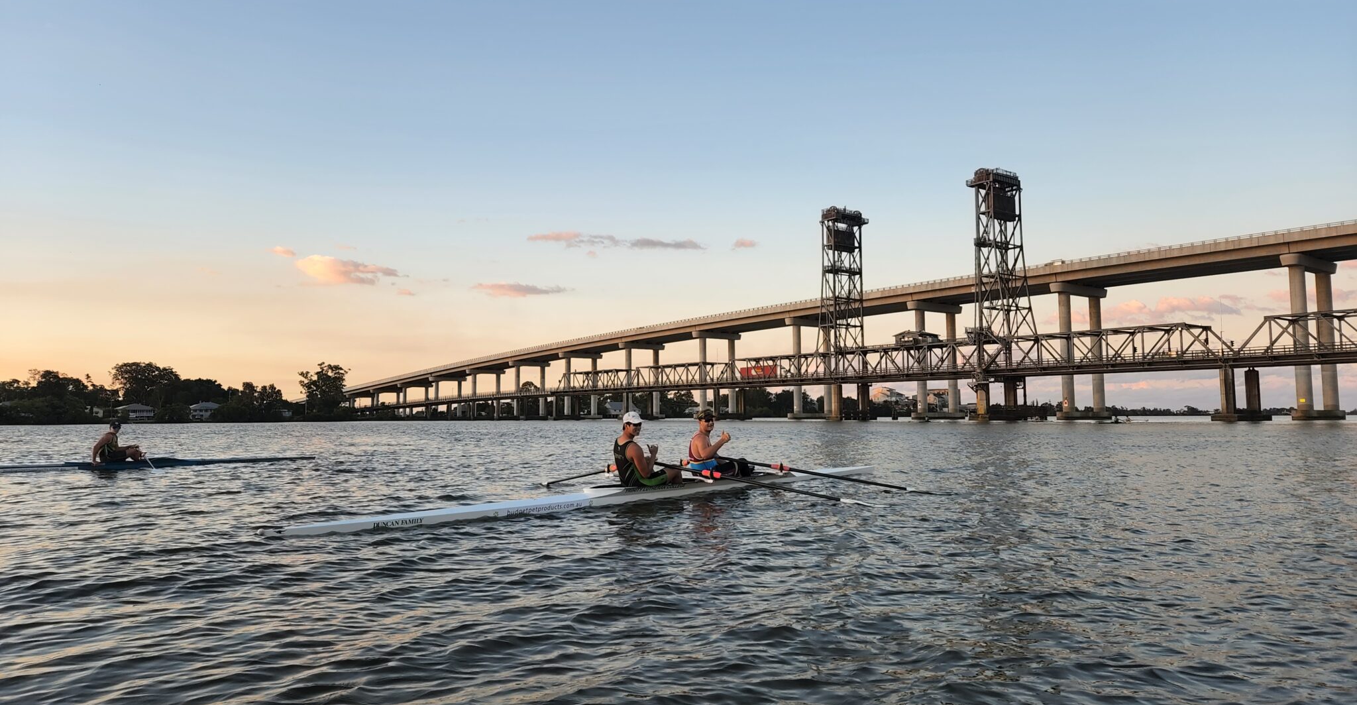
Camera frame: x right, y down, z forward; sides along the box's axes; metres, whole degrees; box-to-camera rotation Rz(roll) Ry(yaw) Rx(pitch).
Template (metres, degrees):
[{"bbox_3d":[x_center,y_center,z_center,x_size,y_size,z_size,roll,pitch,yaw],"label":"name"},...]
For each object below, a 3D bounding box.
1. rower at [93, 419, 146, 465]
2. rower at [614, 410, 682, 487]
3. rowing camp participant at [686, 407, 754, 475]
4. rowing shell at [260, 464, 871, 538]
[{"bbox_3d":[-10.661,1.679,17.043,1.000,0.810,0.550,4,-6,-42],"label":"rower"},{"bbox_3d":[-0.353,1.188,11.007,0.550,0.930,1.000,-4,-5,40],"label":"rower"},{"bbox_3d":[0.553,1.267,12.079,0.550,0.930,1.000,-4,-6,44],"label":"rowing camp participant"},{"bbox_3d":[-0.052,1.718,11.327,0.600,0.340,10.436,-4,-5,40],"label":"rowing shell"}]

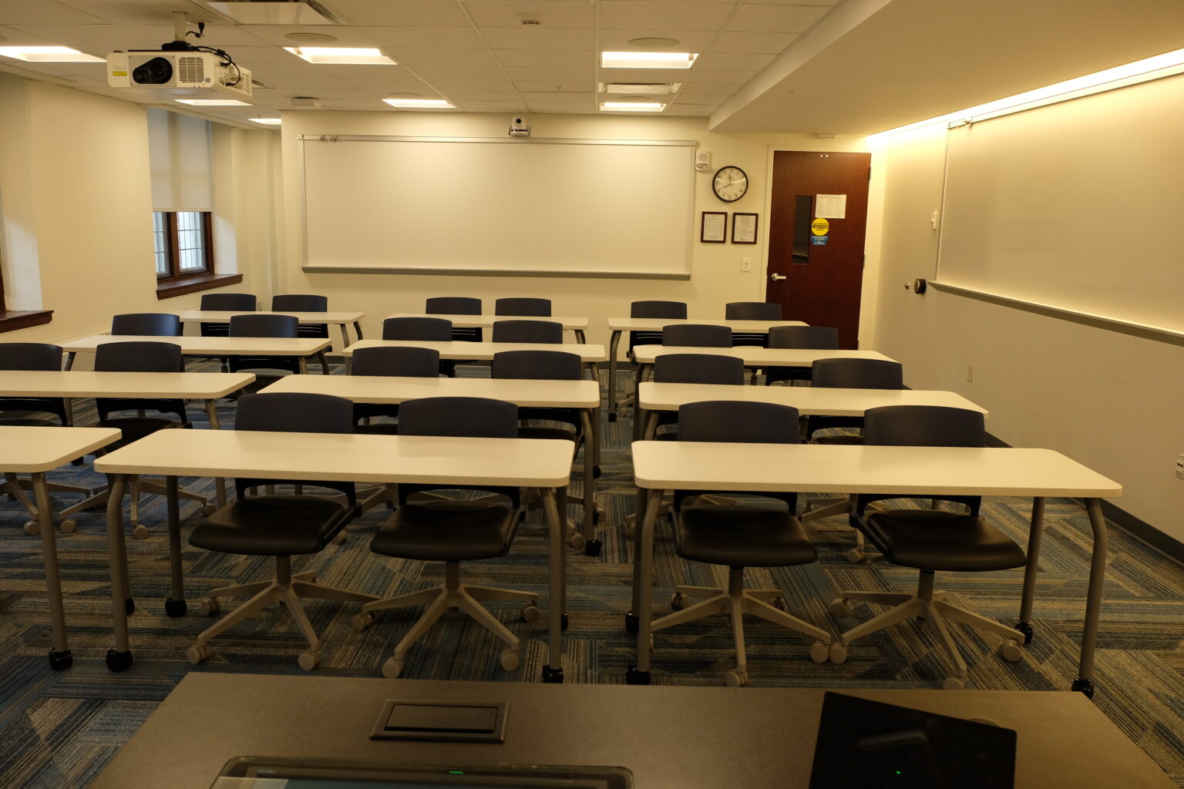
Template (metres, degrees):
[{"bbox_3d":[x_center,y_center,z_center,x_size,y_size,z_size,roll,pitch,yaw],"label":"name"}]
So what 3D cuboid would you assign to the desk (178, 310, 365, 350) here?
[{"bbox_3d":[-2.512,-0.231,6.698,1.516,0.728,0.485,0,12,-4],"label":"desk"}]

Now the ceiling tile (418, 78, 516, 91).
[{"bbox_3d":[-0.874,-2.272,6.533,0.610,0.020,0.610,1,12,0],"label":"ceiling tile"}]

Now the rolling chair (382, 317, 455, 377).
[{"bbox_3d":[-1.155,-0.039,5.609,0.640,0.850,0.620,2,12,4],"label":"rolling chair"}]

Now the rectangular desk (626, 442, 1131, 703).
[{"bbox_3d":[0.896,0.592,3.076,1.524,0.730,0.490,1,12,1],"label":"rectangular desk"}]

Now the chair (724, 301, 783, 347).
[{"bbox_3d":[1.299,-0.278,7.022,0.640,0.850,0.620,1,12,0],"label":"chair"}]

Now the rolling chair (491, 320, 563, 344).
[{"bbox_3d":[-0.420,-0.010,5.575,0.660,0.855,0.660,1,12,0],"label":"rolling chair"}]

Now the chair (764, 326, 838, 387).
[{"bbox_3d":[1.356,0.021,5.562,0.640,0.850,0.620,1,12,0],"label":"chair"}]

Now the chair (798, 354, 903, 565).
[{"bbox_3d":[1.282,0.287,4.285,0.660,0.855,0.660,2,12,5],"label":"chair"}]

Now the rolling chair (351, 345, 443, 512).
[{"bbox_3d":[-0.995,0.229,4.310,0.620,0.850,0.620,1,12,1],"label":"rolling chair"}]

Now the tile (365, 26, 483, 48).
[{"bbox_3d":[-0.888,-1.904,4.740,0.610,0.020,0.610,1,12,0],"label":"tile"}]

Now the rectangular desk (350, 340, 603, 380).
[{"bbox_3d":[-0.690,0.084,5.406,1.524,0.730,0.490,1,12,0],"label":"rectangular desk"}]

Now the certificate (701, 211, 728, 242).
[{"bbox_3d":[1.181,-1.608,8.563,0.242,0.292,0.020,1,12,0],"label":"certificate"}]

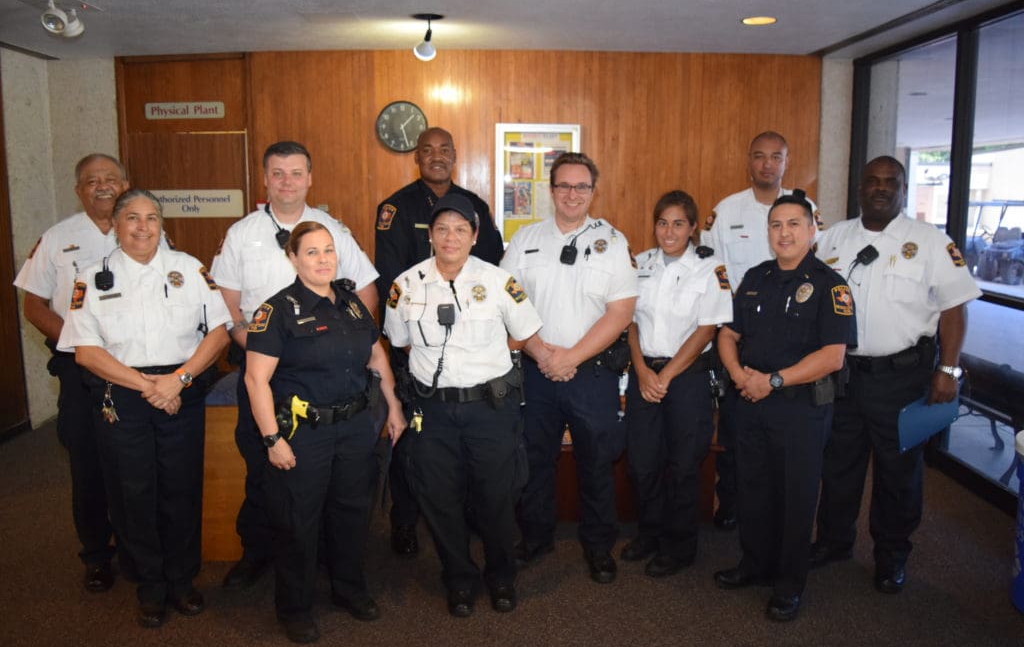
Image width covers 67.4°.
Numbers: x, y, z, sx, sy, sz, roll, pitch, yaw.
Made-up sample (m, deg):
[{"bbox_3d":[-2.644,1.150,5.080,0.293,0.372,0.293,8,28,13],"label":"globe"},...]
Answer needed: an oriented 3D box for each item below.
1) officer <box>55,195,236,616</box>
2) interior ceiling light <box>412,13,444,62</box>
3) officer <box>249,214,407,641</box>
[{"bbox_3d":[-1.330,0.309,2.852,0.570,1.624,0.400,-5,10,-28],"label":"officer"},{"bbox_3d":[-0.498,-1.694,4.550,0.185,0.275,0.210,-2,9,-10],"label":"interior ceiling light"},{"bbox_3d":[-0.699,0.383,2.803,0.570,1.540,0.420,-8,12,-40],"label":"officer"}]

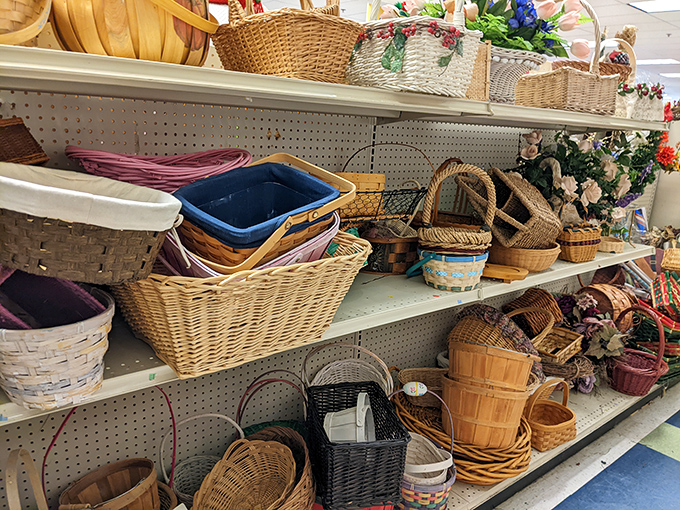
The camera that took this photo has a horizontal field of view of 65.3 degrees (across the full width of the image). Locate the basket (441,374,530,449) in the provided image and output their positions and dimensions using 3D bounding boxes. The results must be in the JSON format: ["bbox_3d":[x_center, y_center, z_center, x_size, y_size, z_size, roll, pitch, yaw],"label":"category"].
[{"bbox_3d":[0.502,0.552,1.874,0.303,0.185,0.303,7,-6,17],"label":"basket"}]

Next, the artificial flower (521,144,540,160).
[{"bbox_3d":[0.790,-0.425,2.200,0.080,0.065,0.060,8,15,18],"label":"artificial flower"}]

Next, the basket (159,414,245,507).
[{"bbox_3d":[-0.376,0.593,1.485,0.234,0.335,0.188,0,15,-14],"label":"basket"}]

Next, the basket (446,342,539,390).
[{"bbox_3d":[0.526,0.444,1.905,0.300,0.185,0.300,11,-10,18],"label":"basket"}]

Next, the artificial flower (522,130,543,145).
[{"bbox_3d":[0.738,-0.450,2.032,0.079,0.061,0.074,9,15,18],"label":"artificial flower"}]

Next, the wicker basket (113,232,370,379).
[{"bbox_3d":[-0.209,0.067,1.074,0.445,0.211,0.320,-8,18,-39],"label":"wicker basket"}]

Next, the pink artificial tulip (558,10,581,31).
[{"bbox_3d":[0.798,-0.812,1.840,0.076,0.050,0.050,-36,5,7],"label":"pink artificial tulip"}]

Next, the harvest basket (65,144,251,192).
[{"bbox_3d":[-0.396,-0.142,1.248,0.447,0.208,0.241,-8,18,-39],"label":"harvest basket"}]

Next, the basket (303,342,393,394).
[{"bbox_3d":[0.026,0.475,1.767,0.300,0.388,0.250,0,15,-15],"label":"basket"}]

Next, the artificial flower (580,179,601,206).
[{"bbox_3d":[0.939,-0.234,1.981,0.081,0.107,0.076,10,16,24],"label":"artificial flower"}]

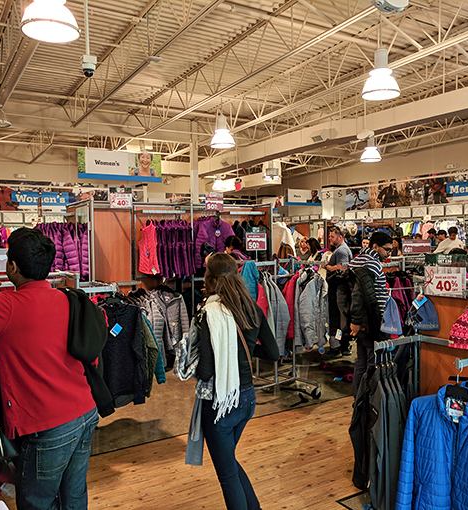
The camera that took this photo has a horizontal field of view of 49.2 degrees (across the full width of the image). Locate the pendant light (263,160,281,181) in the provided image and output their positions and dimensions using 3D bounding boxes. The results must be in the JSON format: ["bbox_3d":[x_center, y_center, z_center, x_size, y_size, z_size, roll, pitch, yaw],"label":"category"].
[{"bbox_3d":[1.310,-2.912,17.600,0.580,0.680,0.580,-1,1,0],"label":"pendant light"}]

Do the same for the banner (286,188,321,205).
[{"bbox_3d":[2.069,-1.711,15.200,1.380,0.480,0.060,-2,2,-31],"label":"banner"}]

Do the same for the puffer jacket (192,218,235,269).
[{"bbox_3d":[-0.248,-0.159,6.500,0.500,0.660,0.220,-2,2,-31],"label":"puffer jacket"}]

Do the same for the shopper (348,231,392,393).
[{"bbox_3d":[1.296,0.598,4.850,0.420,1.710,0.500,0,2,13],"label":"shopper"}]

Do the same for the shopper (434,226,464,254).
[{"bbox_3d":[3.688,0.436,8.700,0.550,1.770,0.400,0,2,22],"label":"shopper"}]

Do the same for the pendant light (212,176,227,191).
[{"bbox_3d":[-0.585,-2.884,20.600,0.560,0.600,0.560,-1,1,0],"label":"pendant light"}]

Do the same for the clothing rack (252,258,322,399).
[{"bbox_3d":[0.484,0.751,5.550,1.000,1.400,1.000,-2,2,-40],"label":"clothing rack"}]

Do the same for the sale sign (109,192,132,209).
[{"bbox_3d":[-1.366,-0.658,6.200,0.280,0.180,0.015,-2,2,-31],"label":"sale sign"}]

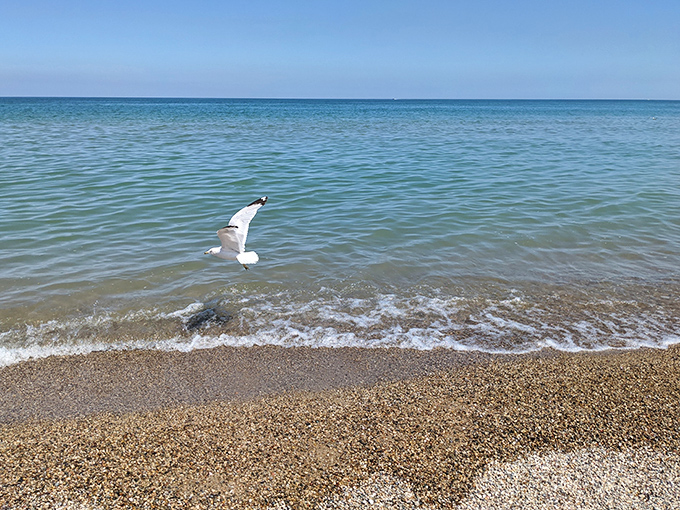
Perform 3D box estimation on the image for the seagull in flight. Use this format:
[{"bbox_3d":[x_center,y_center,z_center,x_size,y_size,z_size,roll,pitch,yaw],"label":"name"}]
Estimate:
[{"bbox_3d":[-0.830,-0.175,4.080,0.490,0.460,0.600,5,17,17],"label":"seagull in flight"}]

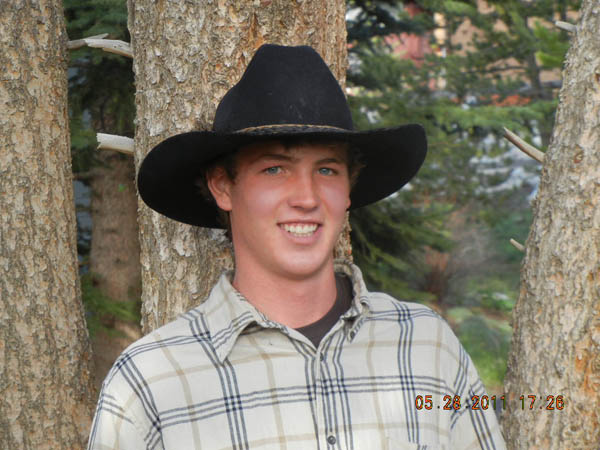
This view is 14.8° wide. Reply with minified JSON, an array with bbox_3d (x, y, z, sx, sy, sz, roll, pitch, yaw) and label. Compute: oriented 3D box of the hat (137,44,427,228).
[{"bbox_3d":[-0.022,-0.122,2.790,0.350,0.160,0.380,0,-17,-17],"label":"hat"}]

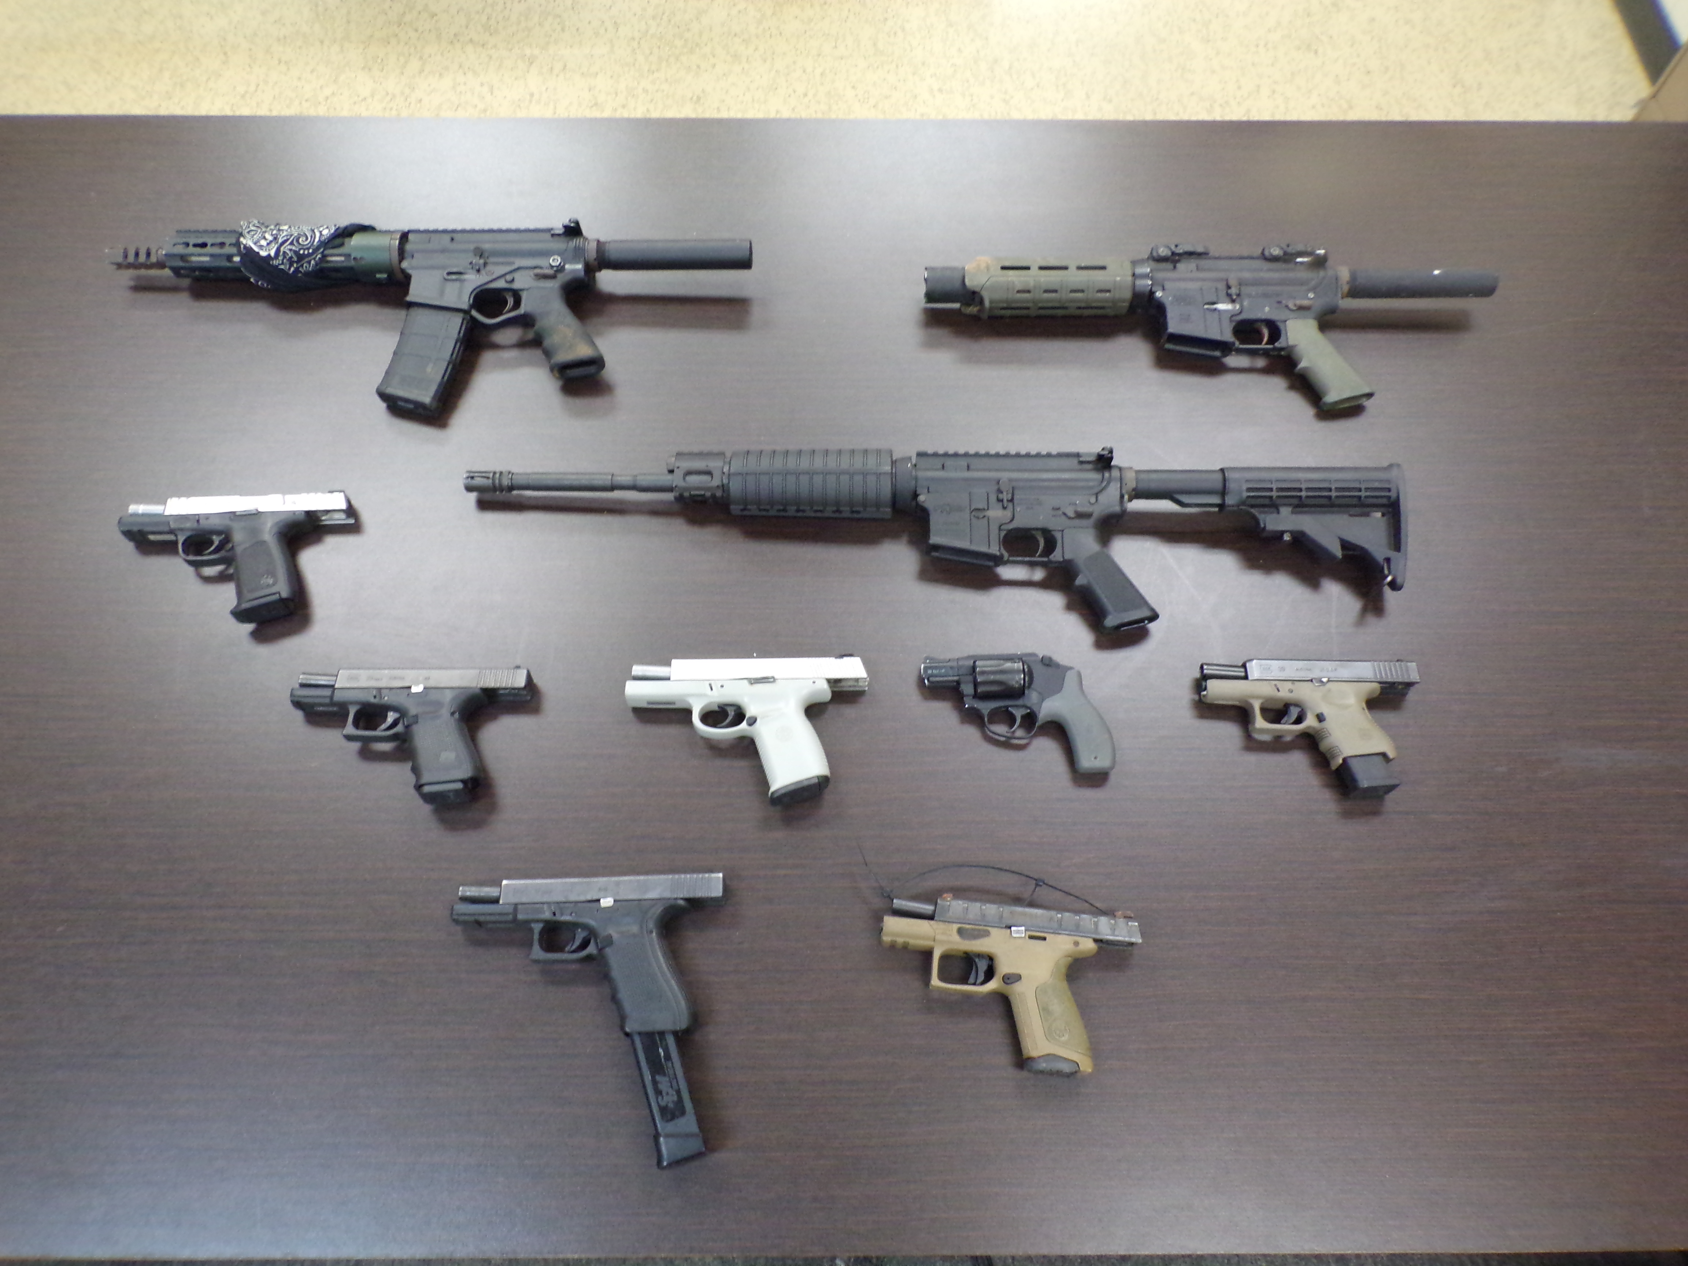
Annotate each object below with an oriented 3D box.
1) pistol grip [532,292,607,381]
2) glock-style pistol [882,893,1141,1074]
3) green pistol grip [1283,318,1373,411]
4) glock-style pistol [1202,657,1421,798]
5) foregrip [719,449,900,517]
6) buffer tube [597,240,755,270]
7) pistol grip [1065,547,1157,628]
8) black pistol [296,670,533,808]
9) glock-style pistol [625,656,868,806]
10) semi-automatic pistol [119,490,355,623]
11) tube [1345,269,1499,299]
[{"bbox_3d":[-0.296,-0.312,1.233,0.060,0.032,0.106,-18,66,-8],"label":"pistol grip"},{"bbox_3d":[0.136,0.289,0.966,0.214,0.033,0.134,6,65,2],"label":"glock-style pistol"},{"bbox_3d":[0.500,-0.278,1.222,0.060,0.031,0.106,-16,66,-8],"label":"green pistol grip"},{"bbox_3d":[0.427,0.084,1.066,0.198,0.031,0.128,1,66,0],"label":"glock-style pistol"},{"bbox_3d":[-0.036,-0.147,1.150,0.166,0.062,0.062,0,66,0],"label":"foregrip"},{"bbox_3d":[-0.181,-0.406,1.257,0.165,0.032,0.032,0,66,0],"label":"buffer tube"},{"bbox_3d":[0.250,-0.048,1.103,0.052,0.034,0.095,-18,67,-8],"label":"pistol grip"},{"bbox_3d":[-0.398,0.091,1.063,0.216,0.031,0.127,0,66,0],"label":"black pistol"},{"bbox_3d":[-0.088,0.087,1.065,0.223,0.033,0.140,-1,66,0],"label":"glock-style pistol"},{"bbox_3d":[-0.598,-0.076,1.139,0.227,0.032,0.136,-1,66,-1],"label":"semi-automatic pistol"},{"bbox_3d":[0.626,-0.378,1.266,0.165,0.031,0.031,0,65,0],"label":"tube"}]

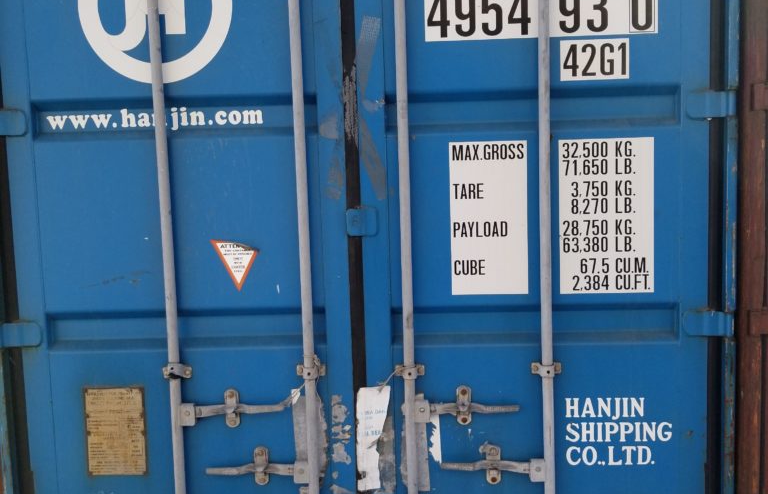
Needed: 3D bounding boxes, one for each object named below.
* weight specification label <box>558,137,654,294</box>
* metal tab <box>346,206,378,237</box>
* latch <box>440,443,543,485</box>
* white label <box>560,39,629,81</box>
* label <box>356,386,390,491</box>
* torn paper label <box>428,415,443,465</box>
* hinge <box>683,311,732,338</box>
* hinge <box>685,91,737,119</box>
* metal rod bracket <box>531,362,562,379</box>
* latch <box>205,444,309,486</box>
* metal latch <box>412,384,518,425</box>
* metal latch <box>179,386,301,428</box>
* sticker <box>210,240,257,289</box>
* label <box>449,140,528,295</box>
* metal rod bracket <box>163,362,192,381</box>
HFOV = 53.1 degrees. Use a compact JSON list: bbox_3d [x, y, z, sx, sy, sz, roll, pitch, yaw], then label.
[{"bbox_3d":[0.724,-0.098,2.500,0.303,0.501,0.008,-1,6,2],"label":"weight specification label"},{"bbox_3d":[-0.070,-0.083,2.525,0.102,0.099,0.016,-1,6,2],"label":"metal tab"},{"bbox_3d":[0.363,0.725,2.561,0.346,0.139,0.060,-1,5,2],"label":"latch"},{"bbox_3d":[0.672,-0.595,2.454,0.216,0.126,0.008,-1,6,2],"label":"white label"},{"bbox_3d":[-0.035,0.649,2.594,0.113,0.364,0.012,-1,5,2],"label":"label"},{"bbox_3d":[0.173,0.645,2.570,0.043,0.167,0.005,-2,5,1],"label":"torn paper label"},{"bbox_3d":[1.056,0.251,2.506,0.156,0.084,0.040,-1,6,2],"label":"hinge"},{"bbox_3d":[1.034,-0.448,2.430,0.147,0.080,0.045,-2,5,1],"label":"hinge"},{"bbox_3d":[0.535,0.407,2.532,0.098,0.054,0.050,-1,6,2],"label":"metal rod bracket"},{"bbox_3d":[-0.426,0.739,2.594,0.348,0.136,0.060,-1,5,2],"label":"latch"},{"bbox_3d":[0.259,0.522,2.529,0.369,0.120,0.060,-2,5,1],"label":"metal latch"},{"bbox_3d":[-0.479,0.533,2.546,0.387,0.119,0.060,-2,5,1],"label":"metal latch"},{"bbox_3d":[-0.497,0.062,2.564,0.160,0.172,0.008,-1,6,2],"label":"sticker"},{"bbox_3d":[0.343,-0.094,2.517,0.256,0.508,0.008,-1,5,2],"label":"label"},{"bbox_3d":[-0.691,0.418,2.577,0.100,0.060,0.056,-1,5,2],"label":"metal rod bracket"}]

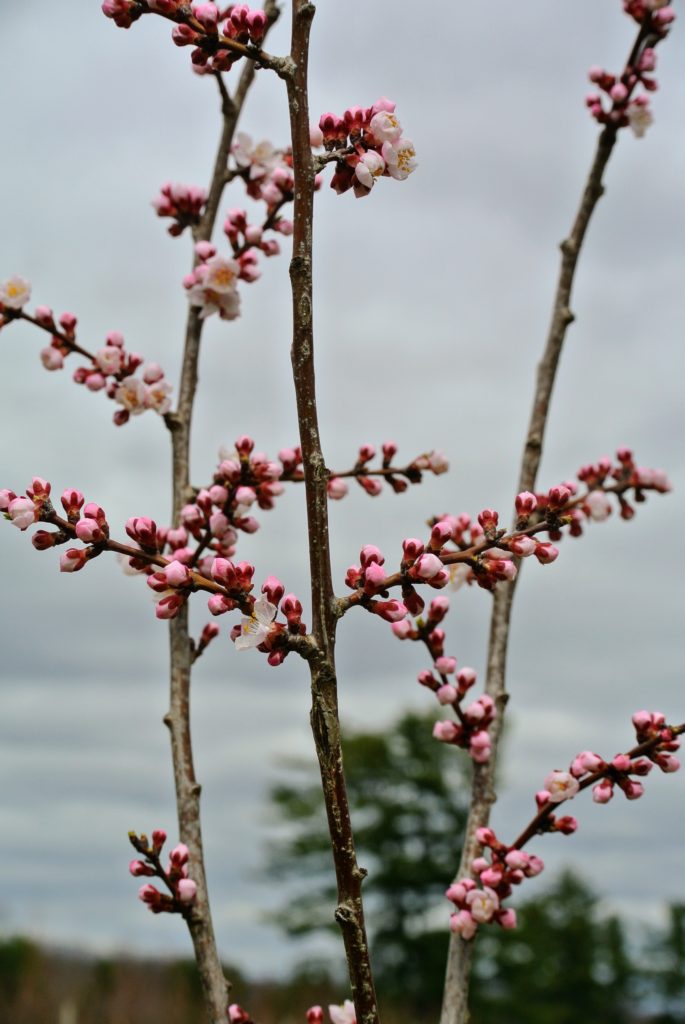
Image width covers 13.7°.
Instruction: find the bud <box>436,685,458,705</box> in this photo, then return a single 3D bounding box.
[{"bbox_3d":[0.048,0.083,1.290,0.009,0.009,0.011,-2,5,15],"label":"bud"}]

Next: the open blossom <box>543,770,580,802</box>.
[{"bbox_3d":[0.110,0.137,1.420,0.017,0.015,0.013,0,-6,-3],"label":"open blossom"}]

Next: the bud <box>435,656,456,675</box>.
[{"bbox_3d":[0.051,0.077,1.420,0.009,0.009,0.011,0,9,-39],"label":"bud"}]

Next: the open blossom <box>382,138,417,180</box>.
[{"bbox_3d":[0.024,-0.147,1.190,0.015,0.017,0.011,7,2,-34],"label":"open blossom"}]

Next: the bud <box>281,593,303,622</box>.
[{"bbox_3d":[-0.020,0.039,1.140,0.009,0.011,0.009,-9,6,0],"label":"bud"}]

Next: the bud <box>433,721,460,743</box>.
[{"bbox_3d":[0.052,0.110,1.430,0.013,0.011,0.011,6,0,-24],"label":"bud"}]

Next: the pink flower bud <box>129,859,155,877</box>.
[{"bbox_3d":[-0.090,0.160,1.280,0.011,0.007,0.007,12,0,-9],"label":"pink flower bud"}]

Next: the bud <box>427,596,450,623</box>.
[{"bbox_3d":[0.043,0.044,1.290,0.009,0.012,0.009,25,15,0],"label":"bud"}]

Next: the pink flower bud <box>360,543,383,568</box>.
[{"bbox_3d":[0.013,0.019,1.200,0.009,0.011,0.009,-7,25,0],"label":"pink flower bud"}]

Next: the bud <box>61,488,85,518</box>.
[{"bbox_3d":[-0.113,-0.004,1.190,0.009,0.012,0.009,-2,12,0],"label":"bud"}]

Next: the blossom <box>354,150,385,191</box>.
[{"bbox_3d":[0.012,-0.150,1.250,0.014,0.016,0.014,7,30,-36],"label":"blossom"}]

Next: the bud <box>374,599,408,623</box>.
[{"bbox_3d":[0.020,0.041,1.190,0.014,0.009,0.009,25,0,15],"label":"bud"}]

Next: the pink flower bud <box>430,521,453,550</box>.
[{"bbox_3d":[0.042,0.010,1.200,0.009,0.012,0.009,21,6,0],"label":"pink flower bud"}]

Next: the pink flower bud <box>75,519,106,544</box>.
[{"bbox_3d":[-0.104,0.008,1.180,0.013,0.010,0.010,25,0,-31],"label":"pink flower bud"}]

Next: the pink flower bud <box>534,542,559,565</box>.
[{"bbox_3d":[0.087,0.018,1.210,0.011,0.009,0.009,22,0,21],"label":"pink flower bud"}]

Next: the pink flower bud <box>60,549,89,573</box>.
[{"bbox_3d":[-0.106,0.019,1.130,0.011,0.009,0.009,-28,0,-12],"label":"pink flower bud"}]

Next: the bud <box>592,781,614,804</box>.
[{"bbox_3d":[0.110,0.118,1.200,0.009,0.010,0.009,24,-27,0],"label":"bud"}]

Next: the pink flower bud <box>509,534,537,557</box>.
[{"bbox_3d":[0.082,0.015,1.300,0.013,0.010,0.010,6,0,18],"label":"pink flower bud"}]

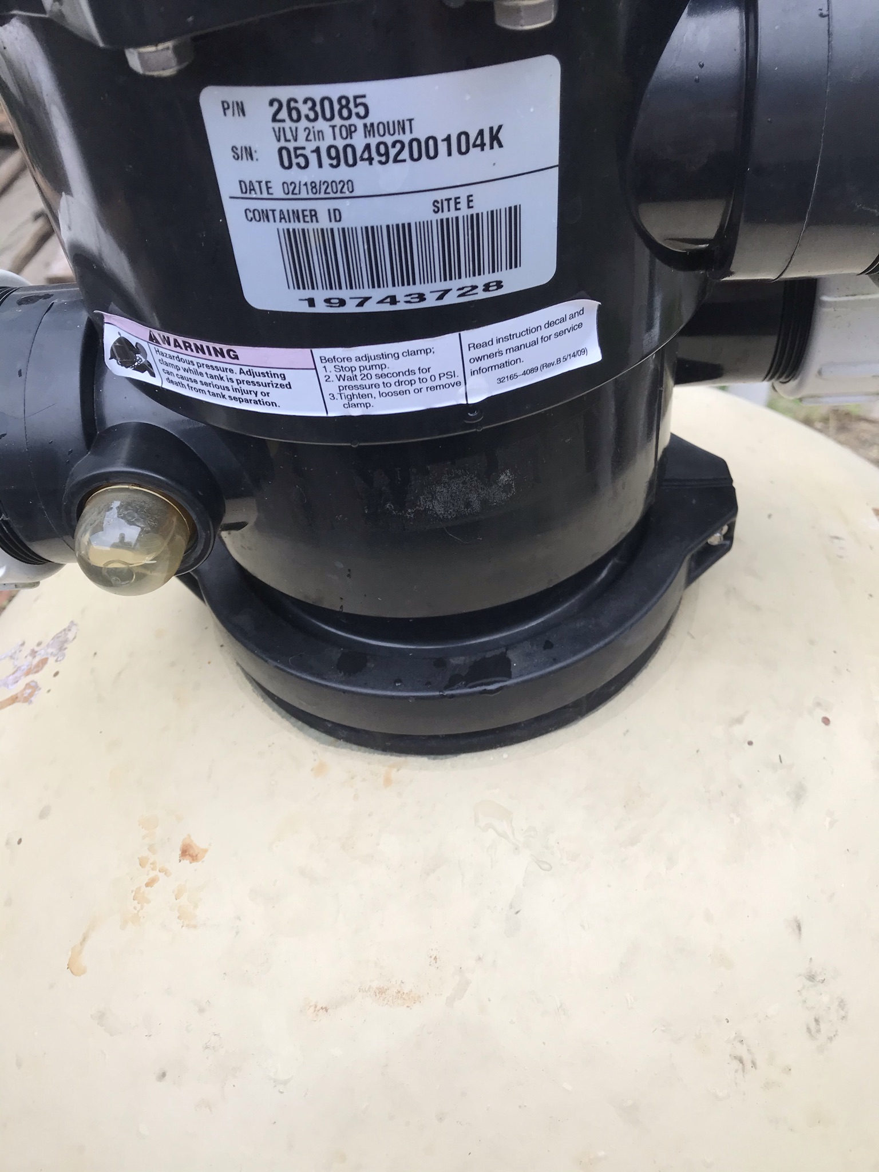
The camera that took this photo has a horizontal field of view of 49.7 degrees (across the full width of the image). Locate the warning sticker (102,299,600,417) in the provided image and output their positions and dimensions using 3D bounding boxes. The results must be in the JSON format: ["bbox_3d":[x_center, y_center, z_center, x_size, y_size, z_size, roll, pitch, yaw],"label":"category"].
[{"bbox_3d":[-0.023,-0.059,0.248,0.129,0.021,0.022,0,48,8],"label":"warning sticker"}]

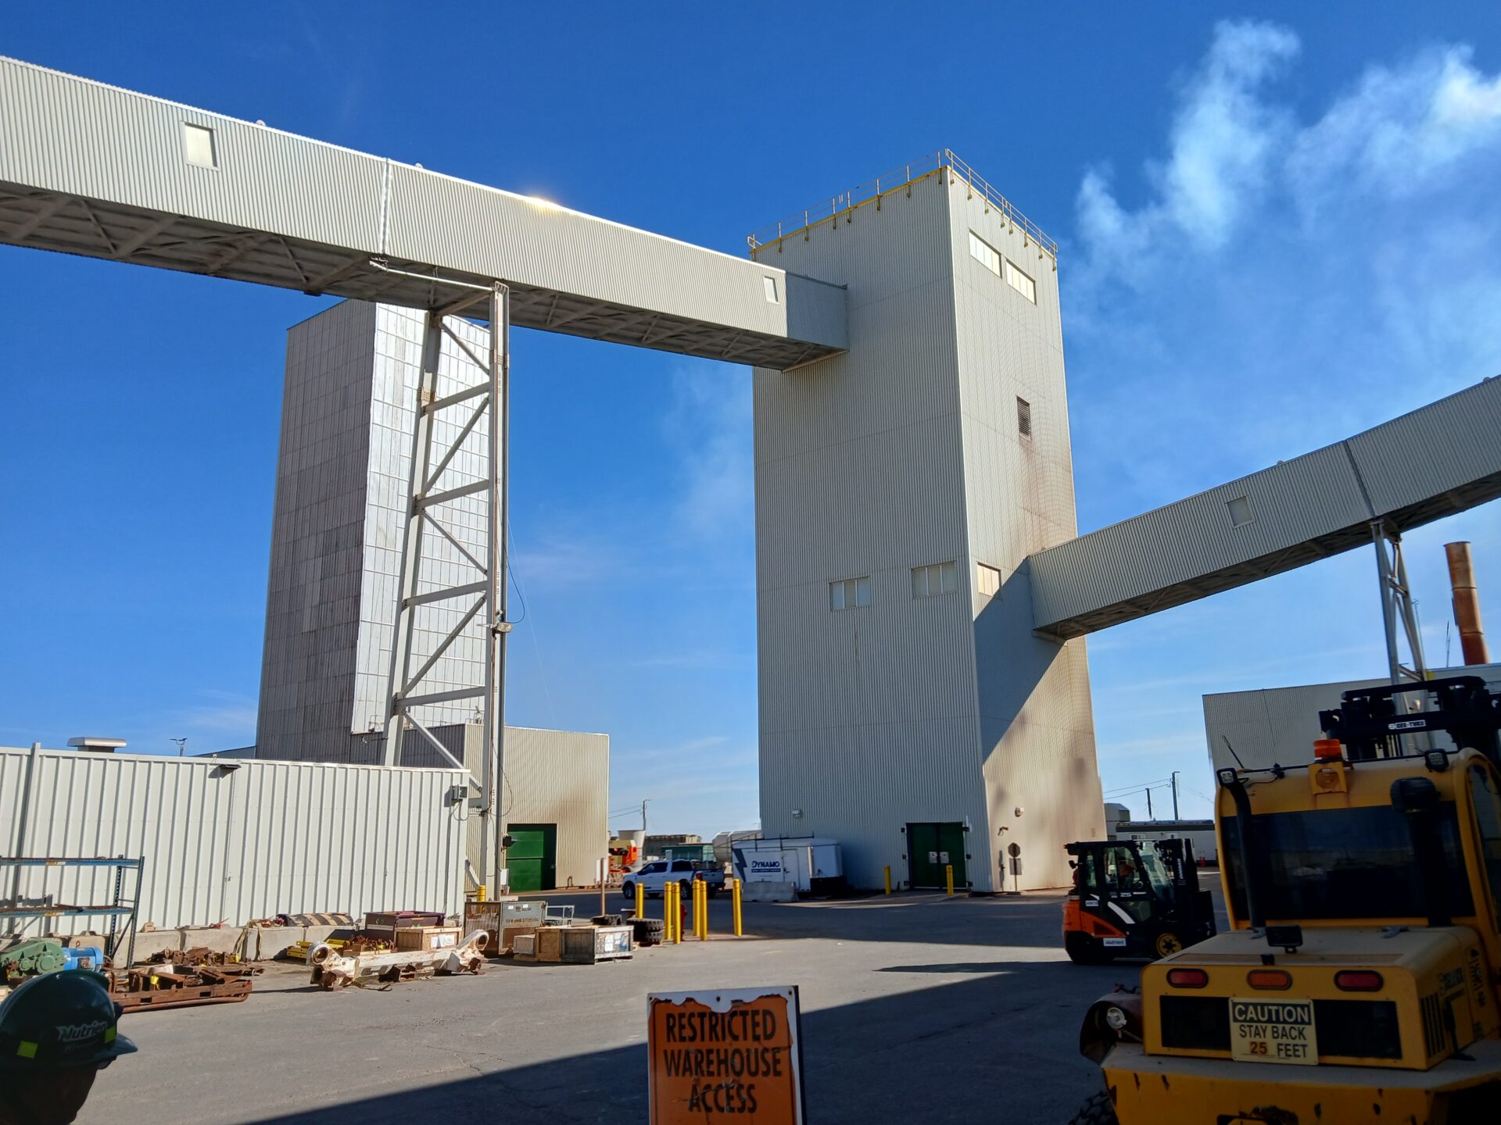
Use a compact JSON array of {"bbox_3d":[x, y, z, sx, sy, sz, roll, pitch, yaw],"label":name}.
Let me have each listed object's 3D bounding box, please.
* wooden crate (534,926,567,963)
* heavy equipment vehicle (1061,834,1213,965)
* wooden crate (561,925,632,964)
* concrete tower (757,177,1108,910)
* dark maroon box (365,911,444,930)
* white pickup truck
[{"bbox_3d":[-3.867,7.977,23.640,0.749,0.663,0.950,-11,-17,36],"label":"wooden crate"},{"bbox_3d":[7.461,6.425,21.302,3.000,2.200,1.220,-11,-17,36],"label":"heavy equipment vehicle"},{"bbox_3d":[-3.160,7.895,23.353,0.947,0.674,1.125,-11,-17,36],"label":"wooden crate"},{"bbox_3d":[10.935,-0.982,72.721,15.250,41.800,14.650,-11,-17,38],"label":"concrete tower"},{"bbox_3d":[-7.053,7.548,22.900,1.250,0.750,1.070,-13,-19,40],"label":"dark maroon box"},{"bbox_3d":[-4.127,16.521,58.778,5.850,1.960,2.050,-11,-17,38],"label":"white pickup truck"}]

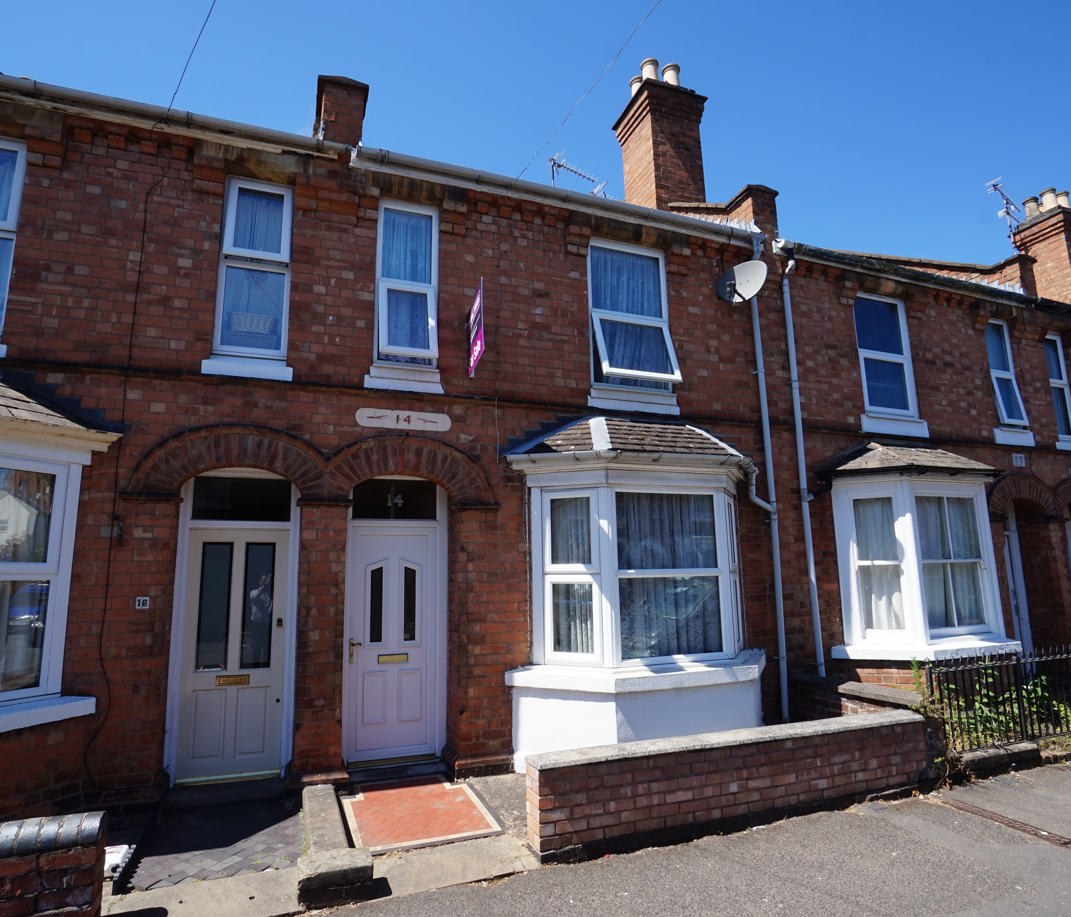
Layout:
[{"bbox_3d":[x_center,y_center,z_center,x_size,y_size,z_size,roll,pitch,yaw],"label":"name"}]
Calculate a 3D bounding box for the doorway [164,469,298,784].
[{"bbox_3d":[-2.375,1.284,4.858,0.904,2.418,0.332,2,-10,-20],"label":"doorway"}]

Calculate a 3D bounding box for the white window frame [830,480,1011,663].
[{"bbox_3d":[4.785,1.244,7.289,2.797,2.047,0.620,3,-10,-22],"label":"white window frame"}]

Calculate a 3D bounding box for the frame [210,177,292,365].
[{"bbox_3d":[-2.410,-1.553,5.252,0.674,1.856,0.200,3,-10,-22],"label":"frame"}]

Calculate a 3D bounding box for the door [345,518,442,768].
[{"bbox_3d":[-1.208,1.544,5.308,0.855,1.987,0.100,3,-10,-22],"label":"door"}]

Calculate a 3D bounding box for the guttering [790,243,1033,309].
[{"bbox_3d":[5.269,-2.448,8.339,4.805,0.174,0.140,3,-10,-22],"label":"guttering"}]

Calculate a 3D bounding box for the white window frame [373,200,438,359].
[{"bbox_3d":[-1.195,-1.633,5.715,0.562,1.573,0.144,2,-10,-20],"label":"white window frame"}]

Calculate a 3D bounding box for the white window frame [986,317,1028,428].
[{"bbox_3d":[6.428,-1.179,8.437,0.567,1.551,0.166,2,-10,-20],"label":"white window frame"}]

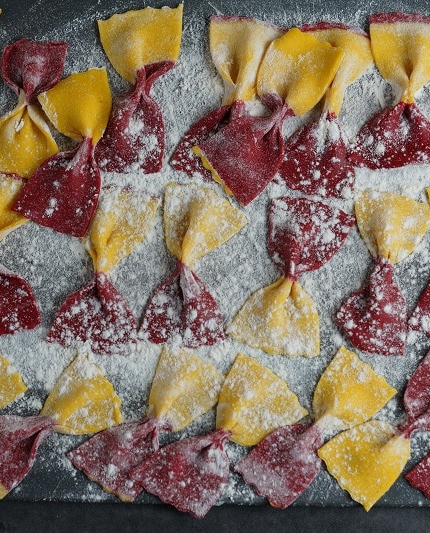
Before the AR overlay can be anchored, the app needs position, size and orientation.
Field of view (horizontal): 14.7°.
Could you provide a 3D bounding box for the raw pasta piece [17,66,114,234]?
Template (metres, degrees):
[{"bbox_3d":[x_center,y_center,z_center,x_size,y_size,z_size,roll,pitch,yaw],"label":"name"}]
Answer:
[{"bbox_3d":[-0.066,-0.054,0.747,0.037,0.014,0.078,11,81,2],"label":"raw pasta piece"}]

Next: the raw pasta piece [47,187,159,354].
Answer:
[{"bbox_3d":[-0.046,0.002,0.743,0.040,0.014,0.075,14,81,2],"label":"raw pasta piece"}]

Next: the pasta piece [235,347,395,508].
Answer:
[{"bbox_3d":[0.044,0.071,0.732,0.031,0.014,0.075,43,83,6],"label":"pasta piece"}]

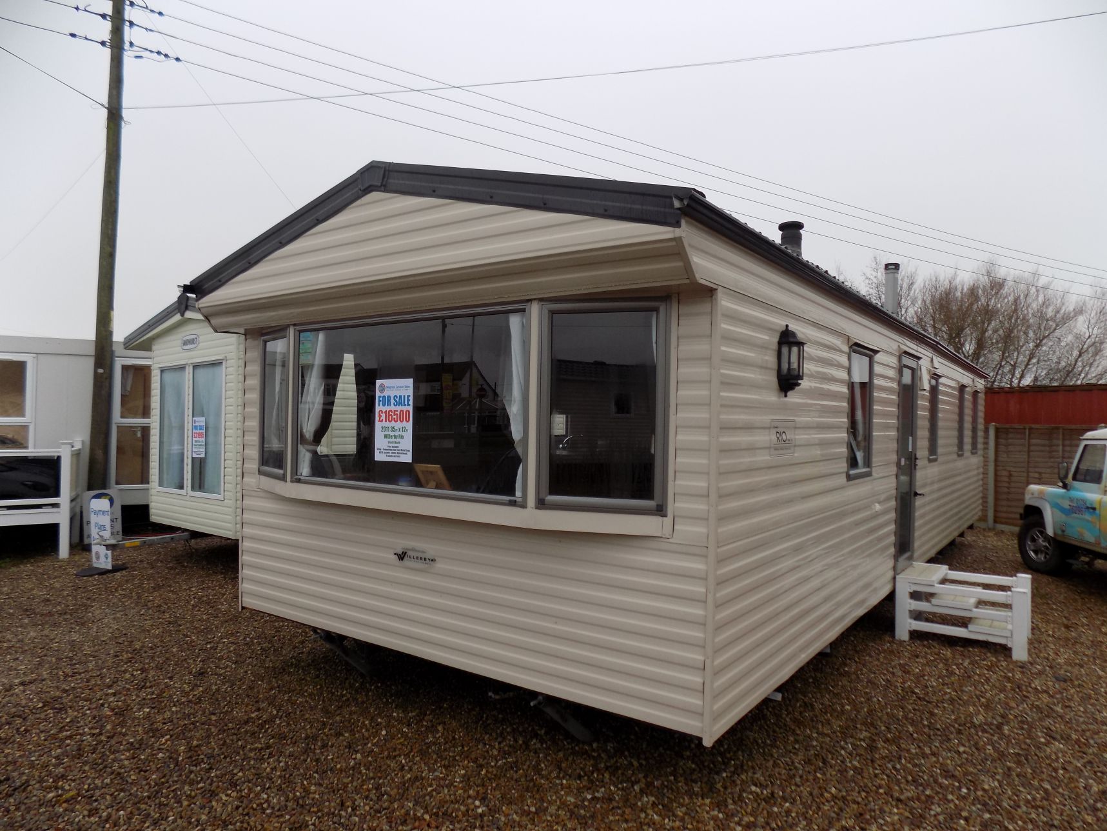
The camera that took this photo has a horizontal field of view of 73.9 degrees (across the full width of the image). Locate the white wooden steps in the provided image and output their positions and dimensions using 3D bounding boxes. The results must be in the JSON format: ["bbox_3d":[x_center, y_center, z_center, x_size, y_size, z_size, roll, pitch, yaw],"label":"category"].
[{"bbox_3d":[3.502,1.629,6.264,0.931,0.541,0.801,1,0,35],"label":"white wooden steps"}]

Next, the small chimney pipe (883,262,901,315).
[{"bbox_3d":[3.400,-1.235,7.407,0.135,0.605,0.135,1,0,36],"label":"small chimney pipe"}]

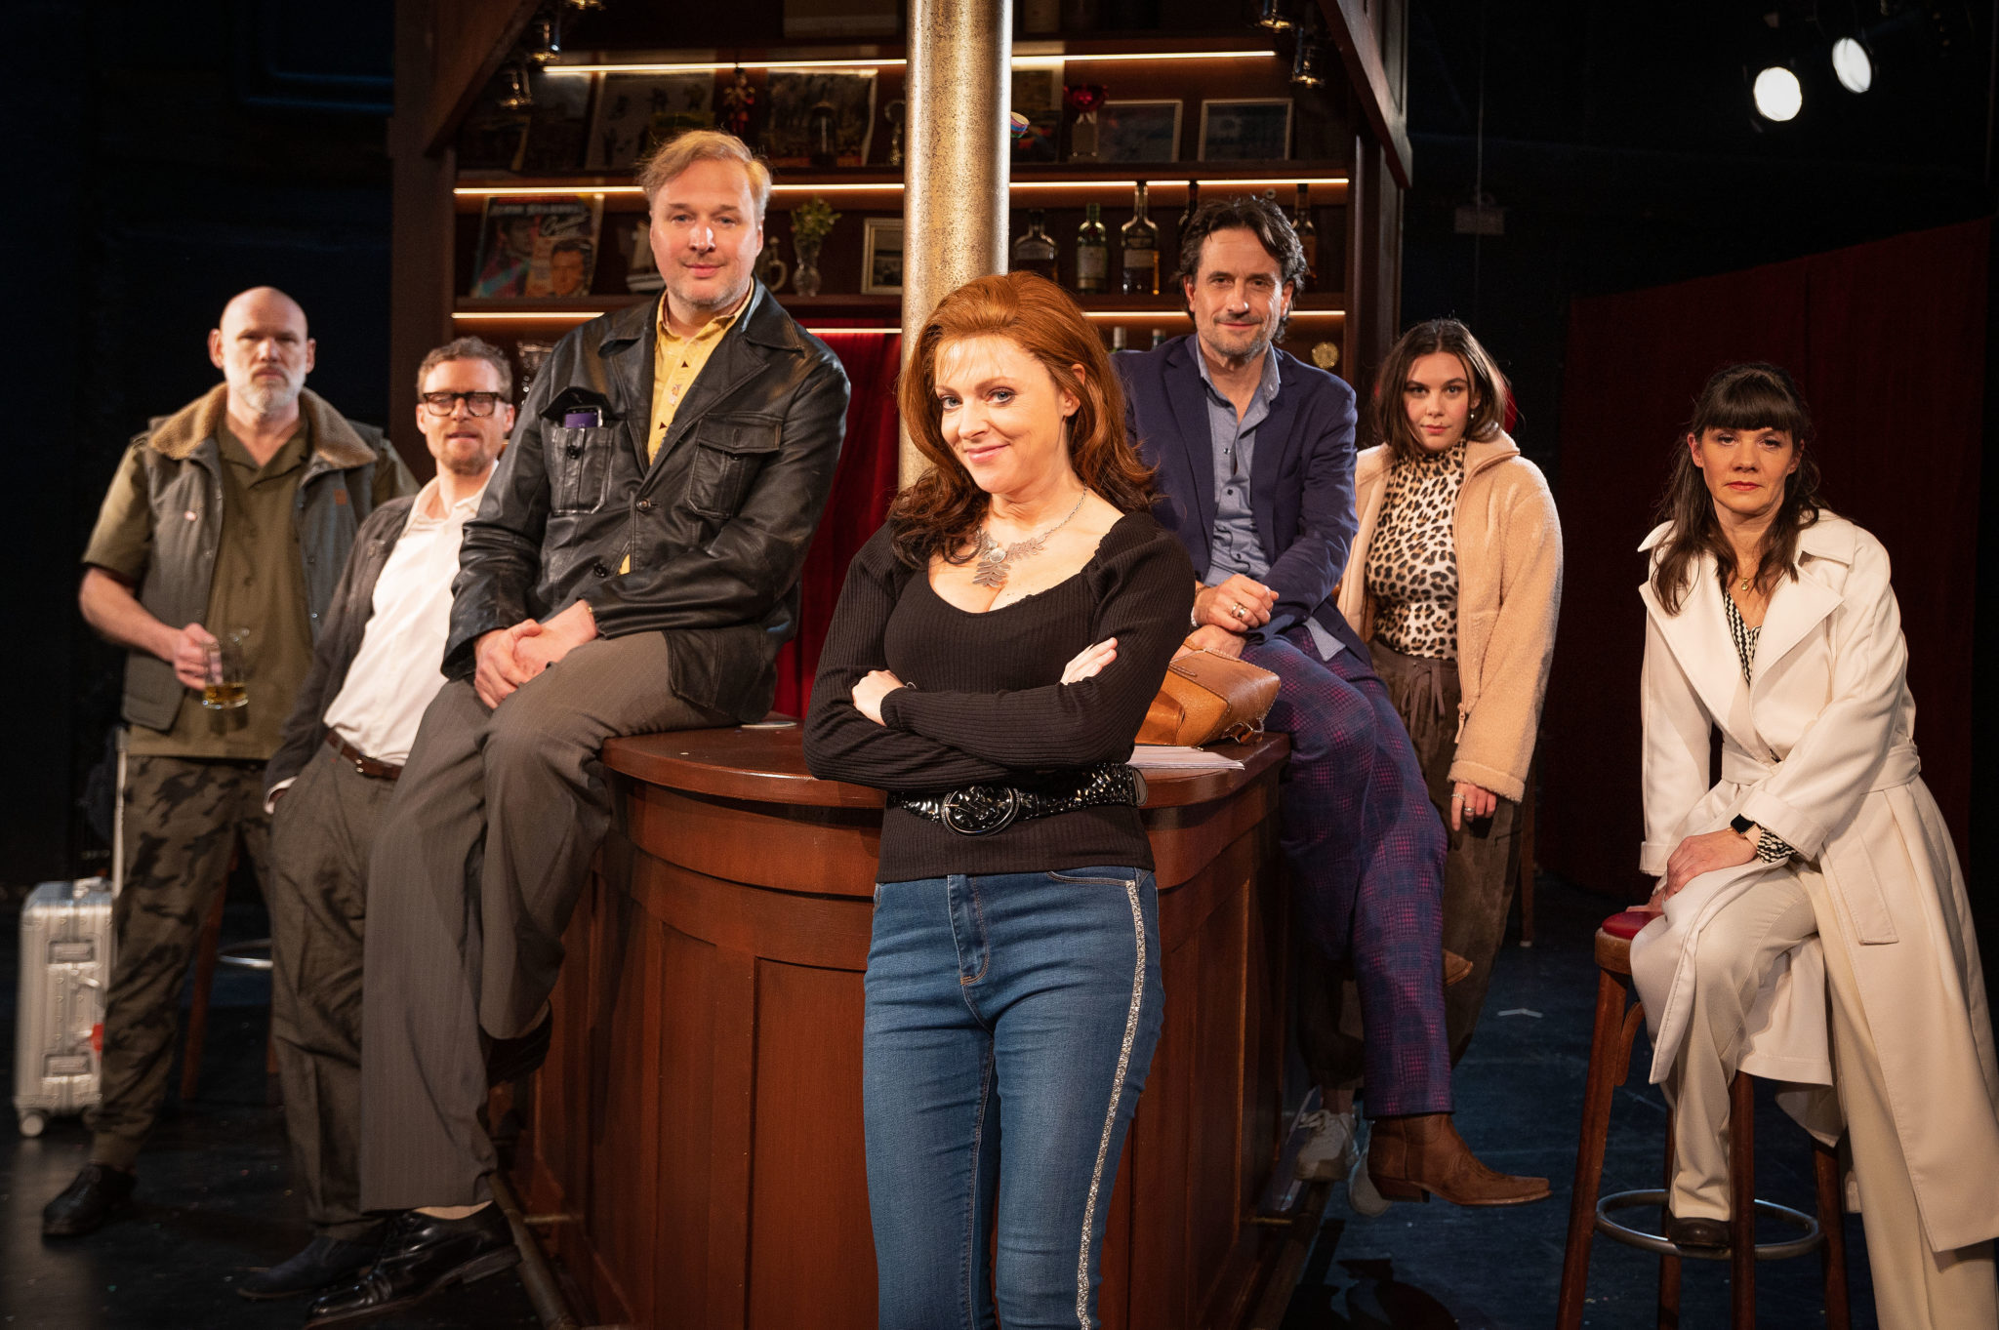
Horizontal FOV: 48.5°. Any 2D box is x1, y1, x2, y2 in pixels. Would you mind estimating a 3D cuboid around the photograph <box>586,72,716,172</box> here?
[{"bbox_3d":[-0.976,-1.522,6.220,0.315,0.300,0.020,1,-18,9],"label":"photograph"}]

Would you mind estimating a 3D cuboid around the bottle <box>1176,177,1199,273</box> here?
[{"bbox_3d":[0.500,-1.100,5.720,0.090,0.298,0.085,2,2,10],"label":"bottle"}]

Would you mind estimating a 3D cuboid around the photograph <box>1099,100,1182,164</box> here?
[{"bbox_3d":[0.380,-1.458,6.060,0.250,0.192,0.020,1,-12,9],"label":"photograph"}]

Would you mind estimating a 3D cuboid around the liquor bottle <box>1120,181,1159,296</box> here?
[{"bbox_3d":[0.359,-1.102,5.740,0.098,0.297,0.085,2,2,10],"label":"liquor bottle"}]

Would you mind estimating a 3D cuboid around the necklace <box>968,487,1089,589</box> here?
[{"bbox_3d":[0.020,-0.146,2.490,0.140,0.130,0.120,2,2,12],"label":"necklace"}]

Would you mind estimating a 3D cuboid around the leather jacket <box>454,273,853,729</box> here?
[{"bbox_3d":[-0.536,-0.246,3.380,0.560,0.660,0.410,2,2,27],"label":"leather jacket"}]

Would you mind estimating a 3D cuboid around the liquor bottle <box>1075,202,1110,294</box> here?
[{"bbox_3d":[0.250,-1.119,5.970,0.085,0.245,0.085,1,2,9],"label":"liquor bottle"}]

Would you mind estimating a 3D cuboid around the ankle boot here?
[{"bbox_3d":[0.774,0.822,3.750,0.310,0.195,0.105,1,2,12],"label":"ankle boot"}]

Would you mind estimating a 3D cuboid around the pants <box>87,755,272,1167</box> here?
[{"bbox_3d":[-1.438,0.501,4.150,0.480,0.820,0.290,1,2,-15],"label":"pants"}]

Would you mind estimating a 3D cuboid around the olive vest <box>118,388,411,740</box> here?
[{"bbox_3d":[-1.377,-0.203,4.150,0.510,0.620,0.300,1,2,-13],"label":"olive vest"}]

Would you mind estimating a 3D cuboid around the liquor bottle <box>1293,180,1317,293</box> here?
[{"bbox_3d":[0.808,-1.131,5.880,0.074,0.292,0.074,1,2,9],"label":"liquor bottle"}]

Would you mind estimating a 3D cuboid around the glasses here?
[{"bbox_3d":[-0.906,-0.442,3.760,0.142,0.045,0.140,1,2,-14],"label":"glasses"}]

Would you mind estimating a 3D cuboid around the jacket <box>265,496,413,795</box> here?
[{"bbox_3d":[-1.065,-0.038,4.000,0.490,0.620,0.300,12,-9,22],"label":"jacket"}]

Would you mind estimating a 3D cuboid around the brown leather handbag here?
[{"bbox_3d":[0.304,0.046,3.530,0.290,0.170,0.150,2,2,25],"label":"brown leather handbag"}]

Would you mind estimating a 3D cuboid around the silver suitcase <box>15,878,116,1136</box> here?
[{"bbox_3d":[-2.131,0.767,5.098,0.225,0.540,0.390,1,2,-18],"label":"silver suitcase"}]

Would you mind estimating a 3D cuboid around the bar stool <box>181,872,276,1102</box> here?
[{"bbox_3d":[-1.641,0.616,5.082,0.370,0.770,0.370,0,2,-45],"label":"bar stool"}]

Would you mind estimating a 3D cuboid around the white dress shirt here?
[{"bbox_3d":[-1.049,-0.077,3.980,0.420,0.530,0.260,12,-9,22],"label":"white dress shirt"}]

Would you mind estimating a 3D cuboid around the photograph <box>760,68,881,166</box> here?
[{"bbox_3d":[-0.495,-1.507,6.140,0.310,0.295,0.020,1,-18,9],"label":"photograph"}]

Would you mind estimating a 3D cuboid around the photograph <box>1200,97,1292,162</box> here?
[{"bbox_3d":[0.642,-1.383,5.790,0.250,0.190,0.025,2,-8,10],"label":"photograph"}]

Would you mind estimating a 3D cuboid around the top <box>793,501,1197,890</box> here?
[{"bbox_3d":[0.001,0.037,2.570,0.455,0.425,0.290,2,2,14],"label":"top"}]

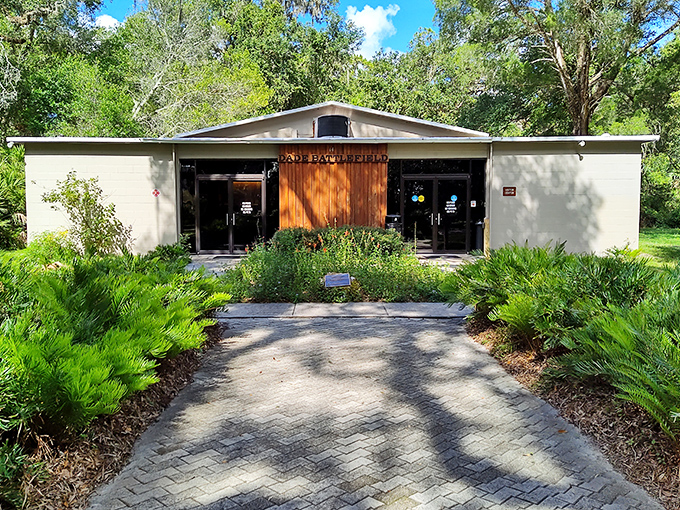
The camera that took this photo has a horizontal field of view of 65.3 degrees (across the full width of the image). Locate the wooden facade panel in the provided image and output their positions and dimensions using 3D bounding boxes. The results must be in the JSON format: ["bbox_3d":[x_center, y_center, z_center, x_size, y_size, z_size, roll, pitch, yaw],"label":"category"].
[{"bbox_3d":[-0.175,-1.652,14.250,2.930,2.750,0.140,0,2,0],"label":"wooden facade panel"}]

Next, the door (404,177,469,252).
[{"bbox_3d":[2.665,-1.119,14.650,1.900,2.140,0.100,0,2,0],"label":"door"}]

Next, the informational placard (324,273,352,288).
[{"bbox_3d":[-0.028,0.424,8.750,0.420,0.240,0.040,-5,-39,0],"label":"informational placard"}]

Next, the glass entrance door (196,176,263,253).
[{"bbox_3d":[-3.010,-1.116,14.620,1.900,2.140,0.100,0,2,0],"label":"glass entrance door"}]

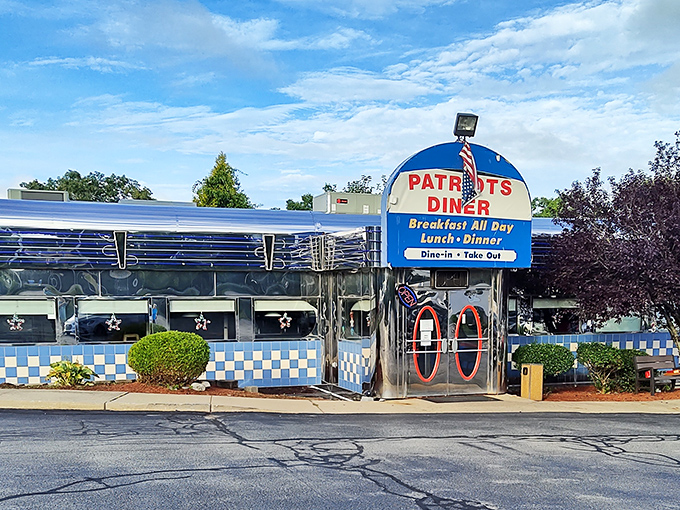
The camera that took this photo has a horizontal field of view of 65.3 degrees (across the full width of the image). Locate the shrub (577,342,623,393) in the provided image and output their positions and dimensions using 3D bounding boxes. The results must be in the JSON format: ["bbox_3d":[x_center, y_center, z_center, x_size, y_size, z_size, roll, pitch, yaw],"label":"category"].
[{"bbox_3d":[5.378,2.343,10.950,0.950,1.020,0.920,1,-3,-13],"label":"shrub"}]

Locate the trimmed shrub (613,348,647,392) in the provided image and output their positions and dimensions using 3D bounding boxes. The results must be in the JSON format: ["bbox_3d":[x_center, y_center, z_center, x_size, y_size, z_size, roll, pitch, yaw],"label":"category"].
[{"bbox_3d":[6.130,2.450,11.250,0.860,0.900,0.860,1,-3,-13],"label":"trimmed shrub"}]

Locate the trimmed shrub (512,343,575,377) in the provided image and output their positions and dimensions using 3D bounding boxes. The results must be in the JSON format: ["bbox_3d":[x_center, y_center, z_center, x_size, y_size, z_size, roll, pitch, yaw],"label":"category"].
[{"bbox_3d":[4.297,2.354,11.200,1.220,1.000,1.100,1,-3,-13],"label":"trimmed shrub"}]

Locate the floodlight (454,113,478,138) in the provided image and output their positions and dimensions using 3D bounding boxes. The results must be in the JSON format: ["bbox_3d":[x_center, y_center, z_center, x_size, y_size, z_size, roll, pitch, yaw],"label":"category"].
[{"bbox_3d":[2.344,-2.405,9.850,0.360,0.380,0.200,0,26,-6],"label":"floodlight"}]

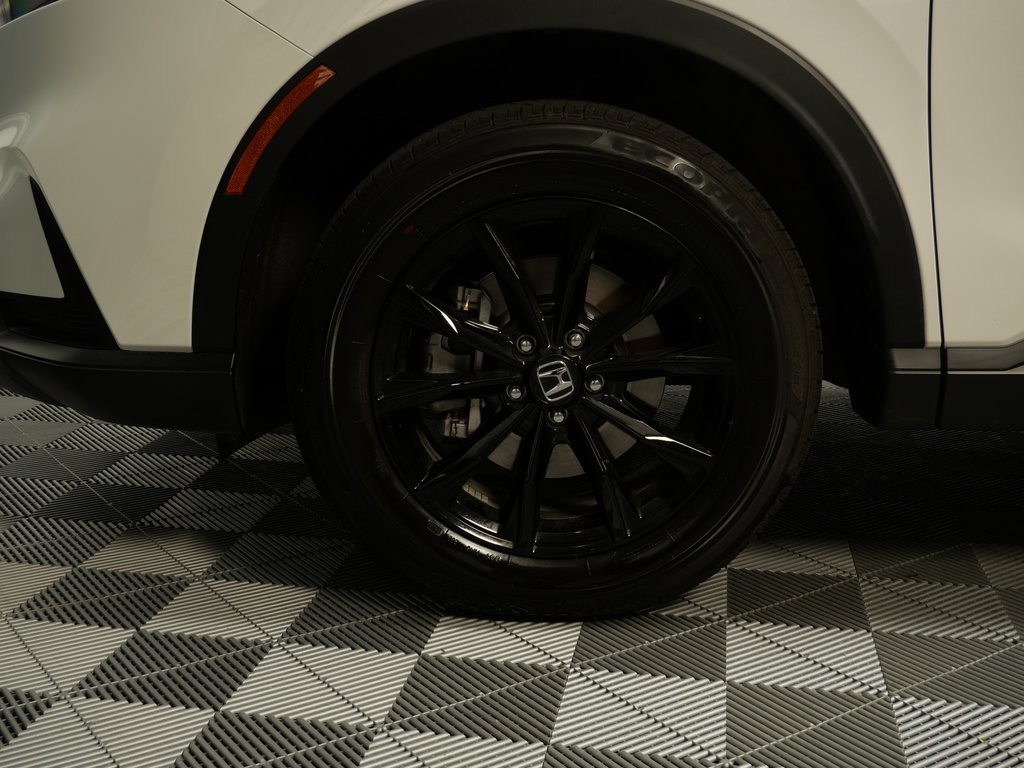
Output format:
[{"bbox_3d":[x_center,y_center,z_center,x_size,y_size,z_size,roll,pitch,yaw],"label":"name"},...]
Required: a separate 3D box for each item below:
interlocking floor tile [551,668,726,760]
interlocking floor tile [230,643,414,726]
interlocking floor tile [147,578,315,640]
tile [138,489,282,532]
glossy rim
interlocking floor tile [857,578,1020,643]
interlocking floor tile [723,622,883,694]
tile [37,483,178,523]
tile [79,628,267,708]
[{"bbox_3d":[0.159,0.408,1.443,0.201,0.020,0.199,3,13,9],"label":"interlocking floor tile"},{"bbox_3d":[-0.239,0.388,1.506,0.201,0.020,0.199,3,13,9],"label":"interlocking floor tile"},{"bbox_3d":[-0.405,0.335,1.725,0.201,0.020,0.199,3,13,9],"label":"interlocking floor tile"},{"bbox_3d":[-0.538,0.238,2.136,0.201,0.020,0.199,3,13,9],"label":"tile"},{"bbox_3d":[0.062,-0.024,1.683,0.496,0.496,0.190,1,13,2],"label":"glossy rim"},{"bbox_3d":[0.625,0.342,1.757,0.201,0.020,0.199,3,13,9],"label":"interlocking floor tile"},{"bbox_3d":[0.392,0.376,1.598,0.201,0.020,0.199,3,13,9],"label":"interlocking floor tile"},{"bbox_3d":[-0.738,0.227,2.169,0.201,0.020,0.199,3,13,9],"label":"tile"},{"bbox_3d":[-0.437,0.378,1.538,0.201,0.020,0.199,3,13,9],"label":"tile"}]

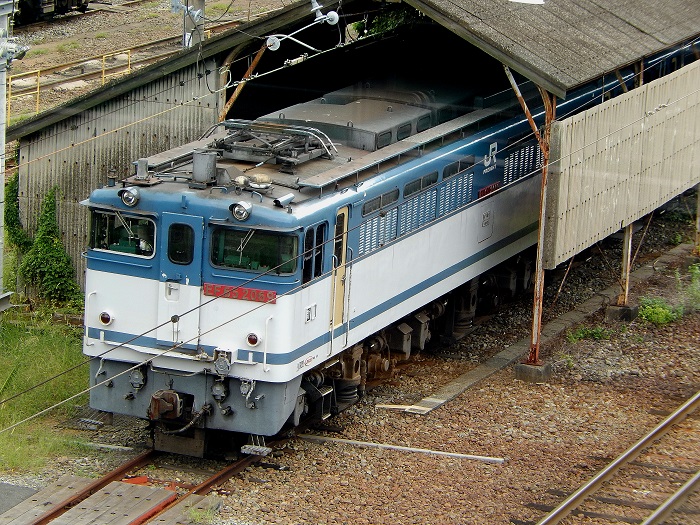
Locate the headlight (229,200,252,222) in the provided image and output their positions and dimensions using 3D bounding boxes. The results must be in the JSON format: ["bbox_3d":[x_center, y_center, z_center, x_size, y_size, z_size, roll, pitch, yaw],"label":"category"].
[{"bbox_3d":[-1.313,-0.618,41.100,0.228,0.233,0.218,8,13,20],"label":"headlight"}]

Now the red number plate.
[{"bbox_3d":[-1.338,0.374,41.259,0.916,0.155,0.035,7,12,15],"label":"red number plate"}]

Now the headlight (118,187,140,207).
[{"bbox_3d":[-2.676,-0.798,41.594,0.228,0.233,0.218,8,13,20],"label":"headlight"}]

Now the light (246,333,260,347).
[{"bbox_3d":[-1.171,0.933,41.300,0.170,0.173,0.094,7,13,18],"label":"light"}]

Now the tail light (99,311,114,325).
[{"bbox_3d":[-3.012,0.690,41.968,0.170,0.173,0.094,8,13,22],"label":"tail light"}]

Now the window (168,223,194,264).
[{"bbox_3d":[-2.042,-0.227,41.392,0.361,0.535,0.050,8,13,20],"label":"window"}]

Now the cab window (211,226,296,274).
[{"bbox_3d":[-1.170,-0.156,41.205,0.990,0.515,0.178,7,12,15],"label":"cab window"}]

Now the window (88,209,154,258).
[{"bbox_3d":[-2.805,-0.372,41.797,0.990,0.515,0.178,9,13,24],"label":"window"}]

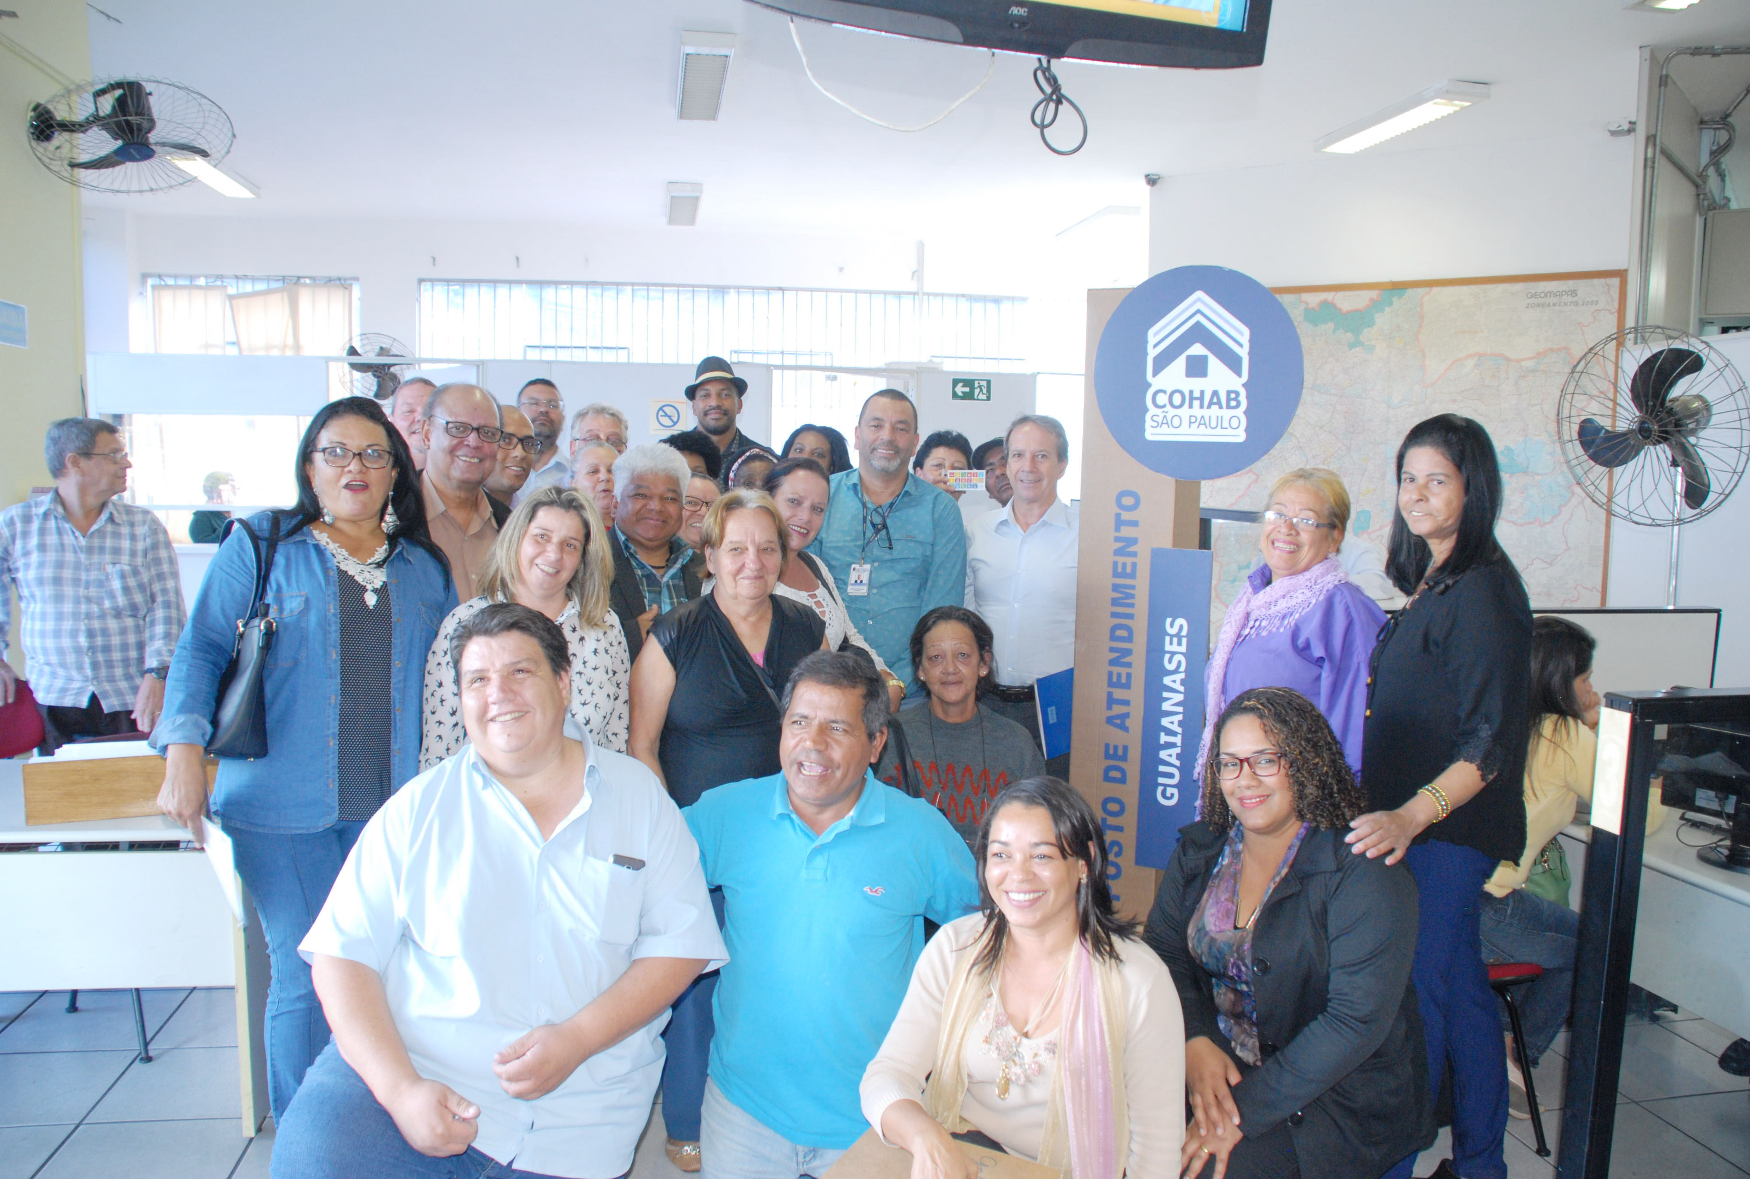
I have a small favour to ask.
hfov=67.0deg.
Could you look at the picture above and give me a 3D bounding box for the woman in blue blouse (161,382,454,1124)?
[{"bbox_3d":[-1.131,0.442,2.725,0.570,1.663,0.380,-2,6,-25],"label":"woman in blue blouse"}]

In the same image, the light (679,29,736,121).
[{"bbox_3d":[-0.853,-2.528,6.562,0.240,0.070,1.250,0,5,-10],"label":"light"}]

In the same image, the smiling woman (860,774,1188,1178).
[{"bbox_3d":[0.222,0.818,2.029,0.540,1.067,0.620,2,5,15],"label":"smiling woman"}]

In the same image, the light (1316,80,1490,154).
[{"bbox_3d":[2.839,-2.549,7.179,0.240,0.070,1.250,0,5,-10],"label":"light"}]

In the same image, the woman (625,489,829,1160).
[{"bbox_3d":[-0.306,0.532,2.817,0.480,1.483,0.340,0,5,-7],"label":"woman"}]

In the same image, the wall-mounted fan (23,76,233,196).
[{"bbox_3d":[-2.482,-1.560,4.413,0.620,0.330,0.600,-3,-16,-10],"label":"wall-mounted fan"}]

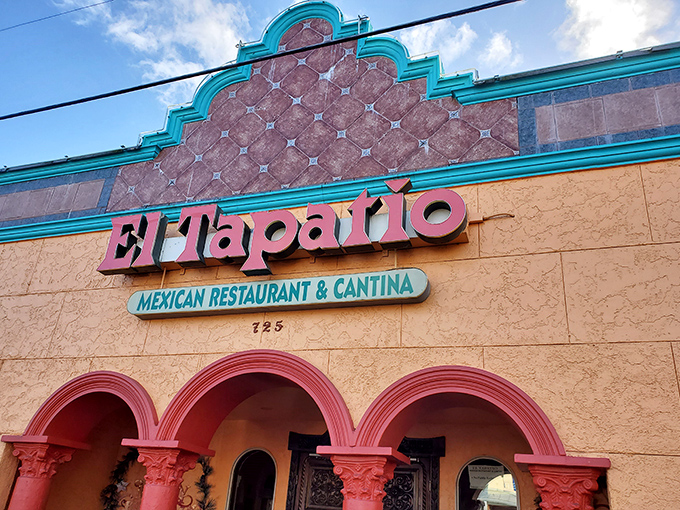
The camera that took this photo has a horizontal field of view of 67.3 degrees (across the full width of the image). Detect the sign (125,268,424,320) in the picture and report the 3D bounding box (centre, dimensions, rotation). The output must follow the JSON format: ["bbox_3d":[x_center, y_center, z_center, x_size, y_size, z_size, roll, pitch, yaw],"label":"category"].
[{"bbox_3d":[-0.761,0.432,5.186,3.331,0.279,0.154,-5,-27,19],"label":"sign"}]

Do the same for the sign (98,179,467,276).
[{"bbox_3d":[-0.760,-0.161,5.369,4.114,0.836,0.343,-5,-27,19],"label":"sign"}]

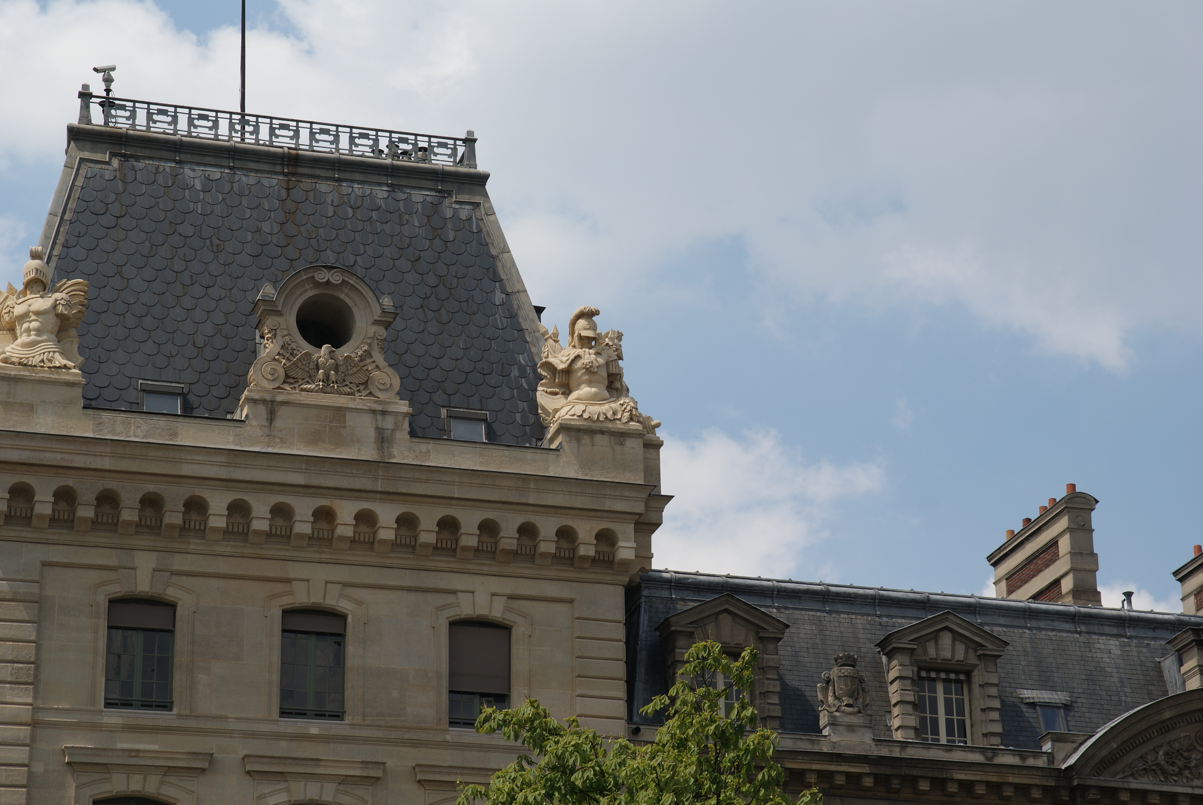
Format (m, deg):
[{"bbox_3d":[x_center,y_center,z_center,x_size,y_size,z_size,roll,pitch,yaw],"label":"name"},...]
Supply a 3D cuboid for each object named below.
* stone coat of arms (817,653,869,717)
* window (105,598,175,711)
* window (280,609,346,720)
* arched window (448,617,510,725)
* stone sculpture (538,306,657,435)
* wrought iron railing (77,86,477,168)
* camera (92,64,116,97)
[{"bbox_3d":[4.702,5.471,68.283,0.900,1.180,0.450,5,-22,-16],"label":"stone coat of arms"},{"bbox_3d":[-8.374,4.586,63.787,1.220,2.086,0.280,5,-22,-16],"label":"window"},{"bbox_3d":[-5.310,4.830,64.708,1.220,2.086,0.280,5,-22,-16],"label":"window"},{"bbox_3d":[-2.275,5.086,65.615,1.220,2.086,0.280,5,-22,-16],"label":"arched window"},{"bbox_3d":[-0.097,-0.485,68.148,2.000,2.350,1.300,5,-22,-16],"label":"stone sculpture"},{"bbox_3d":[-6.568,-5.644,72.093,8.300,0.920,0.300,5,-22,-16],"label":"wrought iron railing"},{"bbox_3d":[-10.180,-6.579,71.927,0.430,0.580,0.220,12,-24,-30],"label":"camera"}]

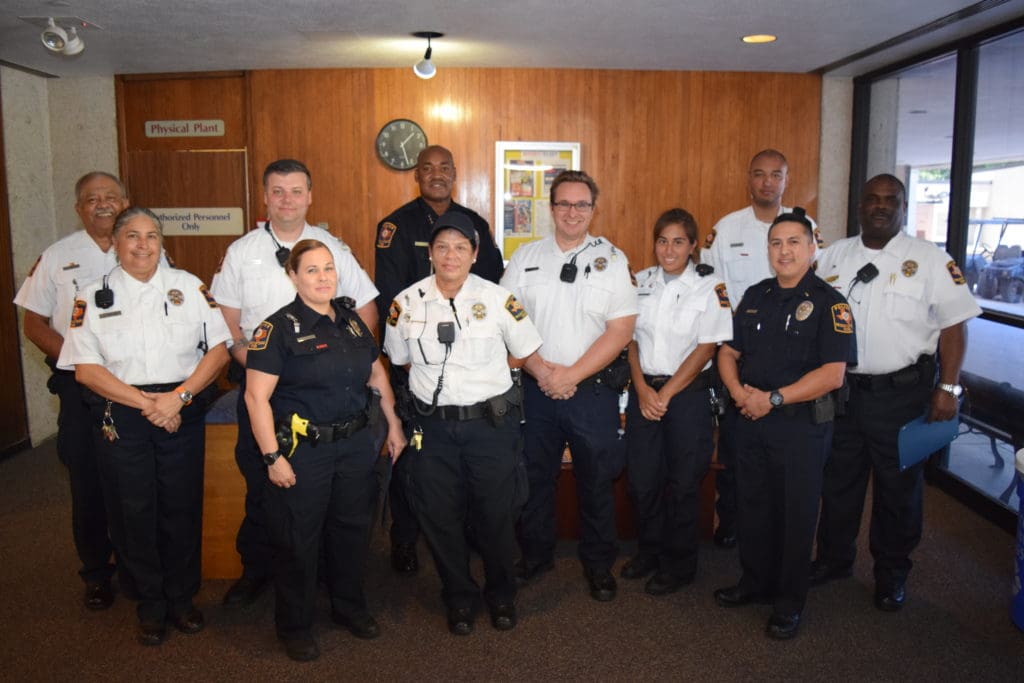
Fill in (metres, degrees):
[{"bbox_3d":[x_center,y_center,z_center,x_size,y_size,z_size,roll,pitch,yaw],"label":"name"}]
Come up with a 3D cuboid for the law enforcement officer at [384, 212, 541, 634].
[{"bbox_3d":[-0.161,0.310,2.937,0.580,1.596,0.380,0,9,3],"label":"law enforcement officer"}]

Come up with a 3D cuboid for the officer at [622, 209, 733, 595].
[{"bbox_3d":[0.703,0.256,3.284,0.470,1.630,0.370,6,11,33],"label":"officer"}]

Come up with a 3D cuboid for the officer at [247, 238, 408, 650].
[{"bbox_3d":[-0.699,0.383,2.803,0.570,1.540,0.420,-8,12,-40],"label":"officer"}]

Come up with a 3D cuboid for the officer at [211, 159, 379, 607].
[{"bbox_3d":[-0.863,0.178,3.117,0.630,1.809,0.400,-2,9,-15],"label":"officer"}]

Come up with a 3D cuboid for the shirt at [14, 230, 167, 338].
[{"bbox_3d":[-1.673,-0.174,3.100,0.590,0.570,0.310,-5,10,-28],"label":"shirt"}]

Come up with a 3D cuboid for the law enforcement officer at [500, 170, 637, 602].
[{"bbox_3d":[0.236,0.192,3.213,0.580,1.780,0.420,2,9,15],"label":"law enforcement officer"}]

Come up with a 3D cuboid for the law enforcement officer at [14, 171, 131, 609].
[{"bbox_3d":[-1.638,0.201,3.091,0.600,1.771,0.400,-4,10,-24],"label":"law enforcement officer"}]

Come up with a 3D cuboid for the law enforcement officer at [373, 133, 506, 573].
[{"bbox_3d":[-0.333,0.103,3.434,0.600,1.890,0.370,-2,9,-13],"label":"law enforcement officer"}]

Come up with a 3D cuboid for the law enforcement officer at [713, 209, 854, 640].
[{"bbox_3d":[1.037,0.309,2.945,0.540,1.630,0.430,8,12,42],"label":"law enforcement officer"}]

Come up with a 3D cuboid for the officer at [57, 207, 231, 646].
[{"bbox_3d":[-1.330,0.309,2.852,0.570,1.624,0.400,-5,10,-28],"label":"officer"}]

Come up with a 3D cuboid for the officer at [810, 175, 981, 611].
[{"bbox_3d":[1.528,0.196,3.168,0.640,1.759,0.420,4,10,24],"label":"officer"}]

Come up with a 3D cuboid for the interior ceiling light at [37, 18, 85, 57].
[{"bbox_3d":[-2.487,-1.688,4.250,0.180,0.170,0.270,-1,9,-3],"label":"interior ceiling light"}]

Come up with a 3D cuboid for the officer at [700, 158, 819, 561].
[{"bbox_3d":[1.183,0.037,3.712,0.580,1.901,0.380,2,9,15],"label":"officer"}]

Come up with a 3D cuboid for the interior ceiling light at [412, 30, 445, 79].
[{"bbox_3d":[-0.498,-1.694,4.550,0.185,0.275,0.210,-2,9,-10],"label":"interior ceiling light"}]

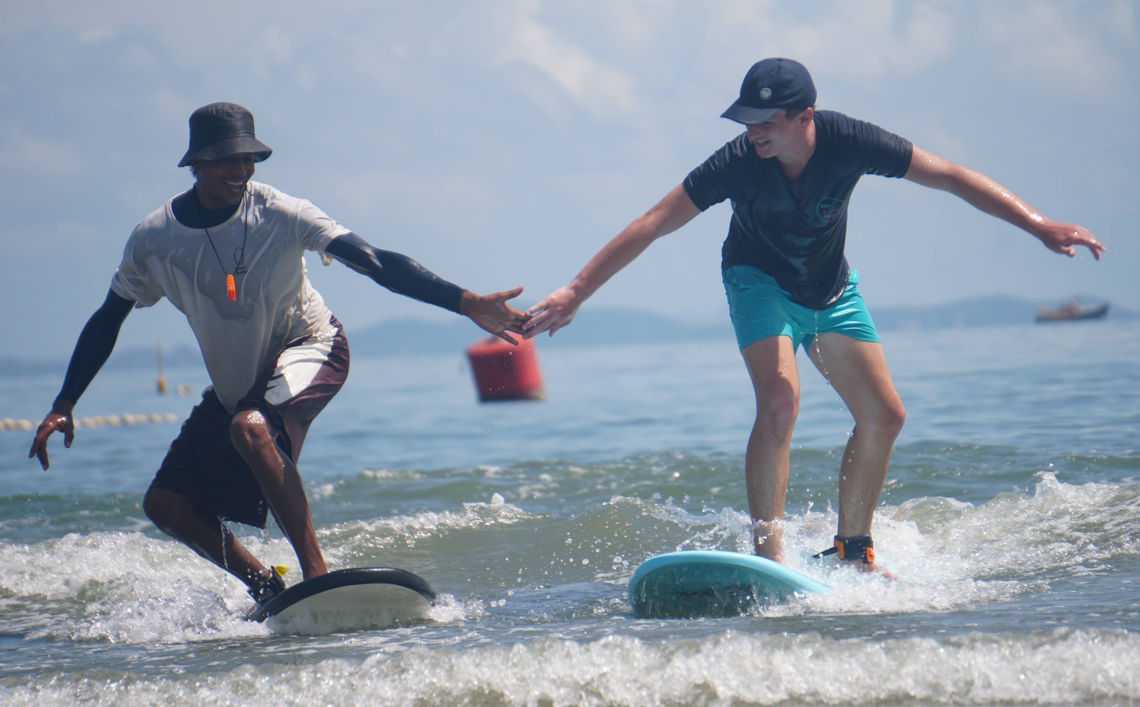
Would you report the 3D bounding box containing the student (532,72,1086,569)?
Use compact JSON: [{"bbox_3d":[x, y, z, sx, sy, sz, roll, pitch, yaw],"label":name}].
[{"bbox_3d":[0.642,-0.089,26.000,1.480,1.350,0.650,-3,0,-9],"label":"student"}]

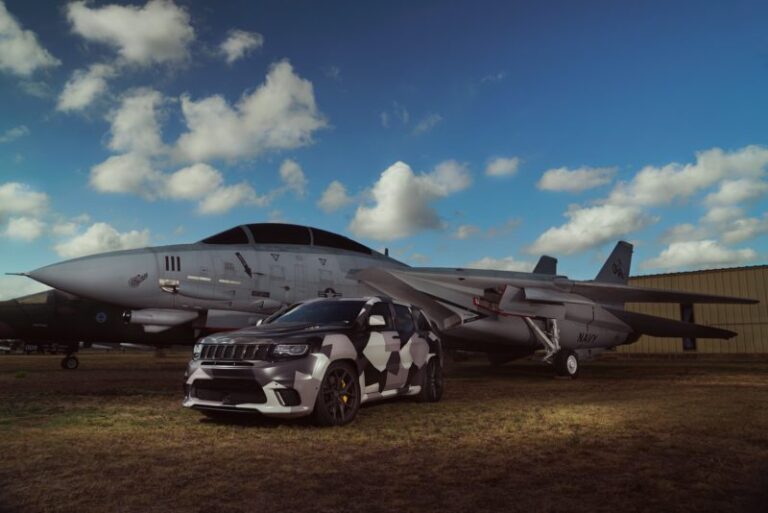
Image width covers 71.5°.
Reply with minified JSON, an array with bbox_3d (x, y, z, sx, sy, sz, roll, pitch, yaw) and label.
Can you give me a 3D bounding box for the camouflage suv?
[{"bbox_3d":[-0.656,1.427,8.050,2.060,1.720,4.810,-5,-11,27],"label":"camouflage suv"}]

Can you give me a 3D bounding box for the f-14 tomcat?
[{"bbox_3d":[0.836,1.073,15.176,19.100,4.850,11.500,9,-13,-37],"label":"f-14 tomcat"}]

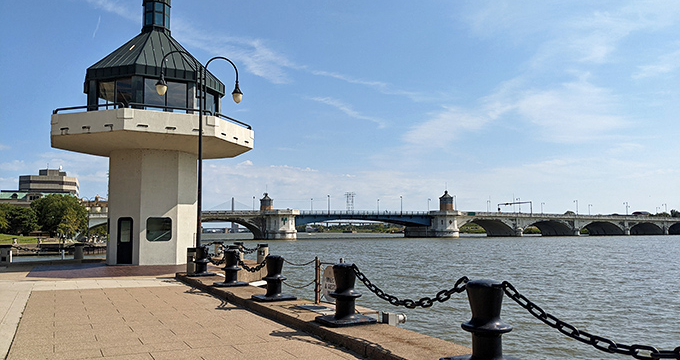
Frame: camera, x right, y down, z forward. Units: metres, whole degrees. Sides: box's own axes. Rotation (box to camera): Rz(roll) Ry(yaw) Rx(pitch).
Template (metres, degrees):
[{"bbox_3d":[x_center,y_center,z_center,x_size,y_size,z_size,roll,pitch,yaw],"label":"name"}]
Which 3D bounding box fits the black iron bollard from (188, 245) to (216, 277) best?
[{"bbox_3d":[-4.242,2.510,16.341,0.694,0.878,0.694,3,-6,-28],"label":"black iron bollard"}]

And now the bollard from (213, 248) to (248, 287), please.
[{"bbox_3d":[-2.769,2.246,13.515,0.694,0.878,0.694,3,-6,-28],"label":"bollard"}]

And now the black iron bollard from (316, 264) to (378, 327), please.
[{"bbox_3d":[0.079,1.748,8.190,0.694,0.878,0.694,3,-6,-28],"label":"black iron bollard"}]

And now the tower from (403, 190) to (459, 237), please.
[{"bbox_3d":[38.480,14.899,225.303,14.500,19.600,18.000,3,-6,-30],"label":"tower"}]

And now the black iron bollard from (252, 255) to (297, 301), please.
[{"bbox_3d":[-1.340,1.992,10.796,0.694,0.878,0.694,3,-6,-28],"label":"black iron bollard"}]

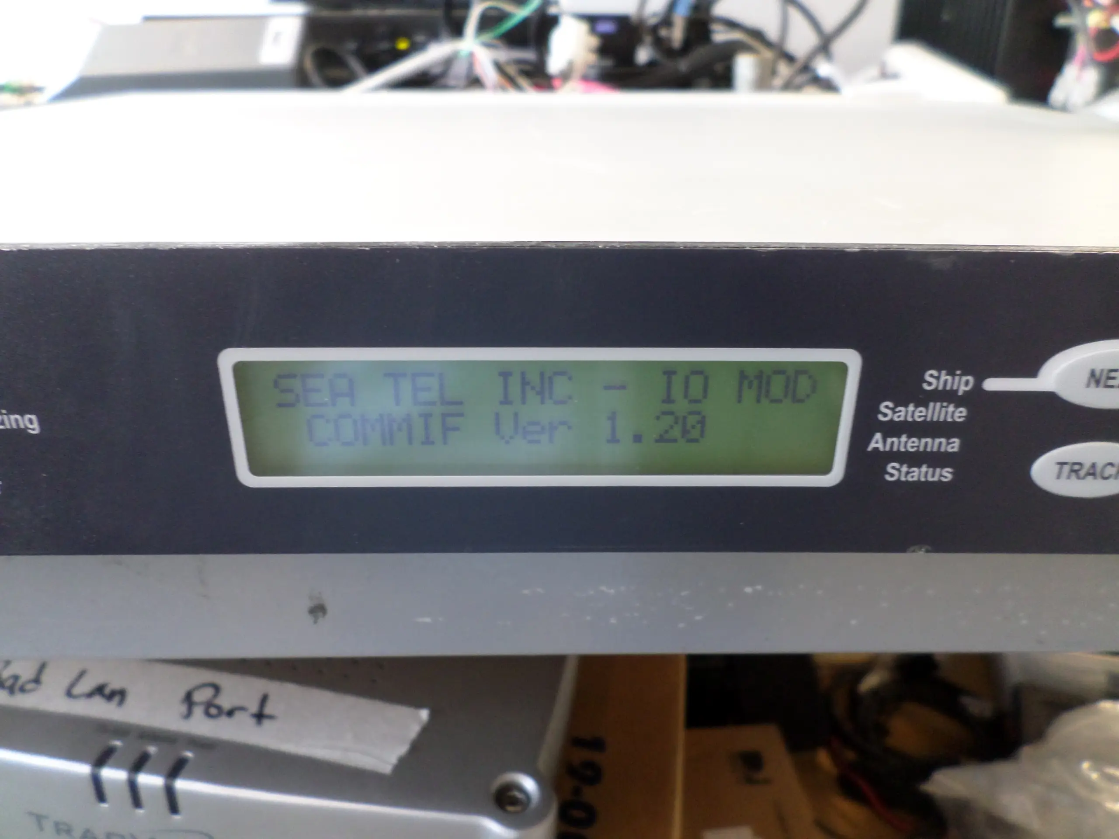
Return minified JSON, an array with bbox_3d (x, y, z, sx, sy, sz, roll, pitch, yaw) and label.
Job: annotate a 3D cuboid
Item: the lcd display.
[{"bbox_3d":[-0.002,-0.001,0.111,0.085,0.021,0.006,0,23,-1],"label":"lcd display"}]

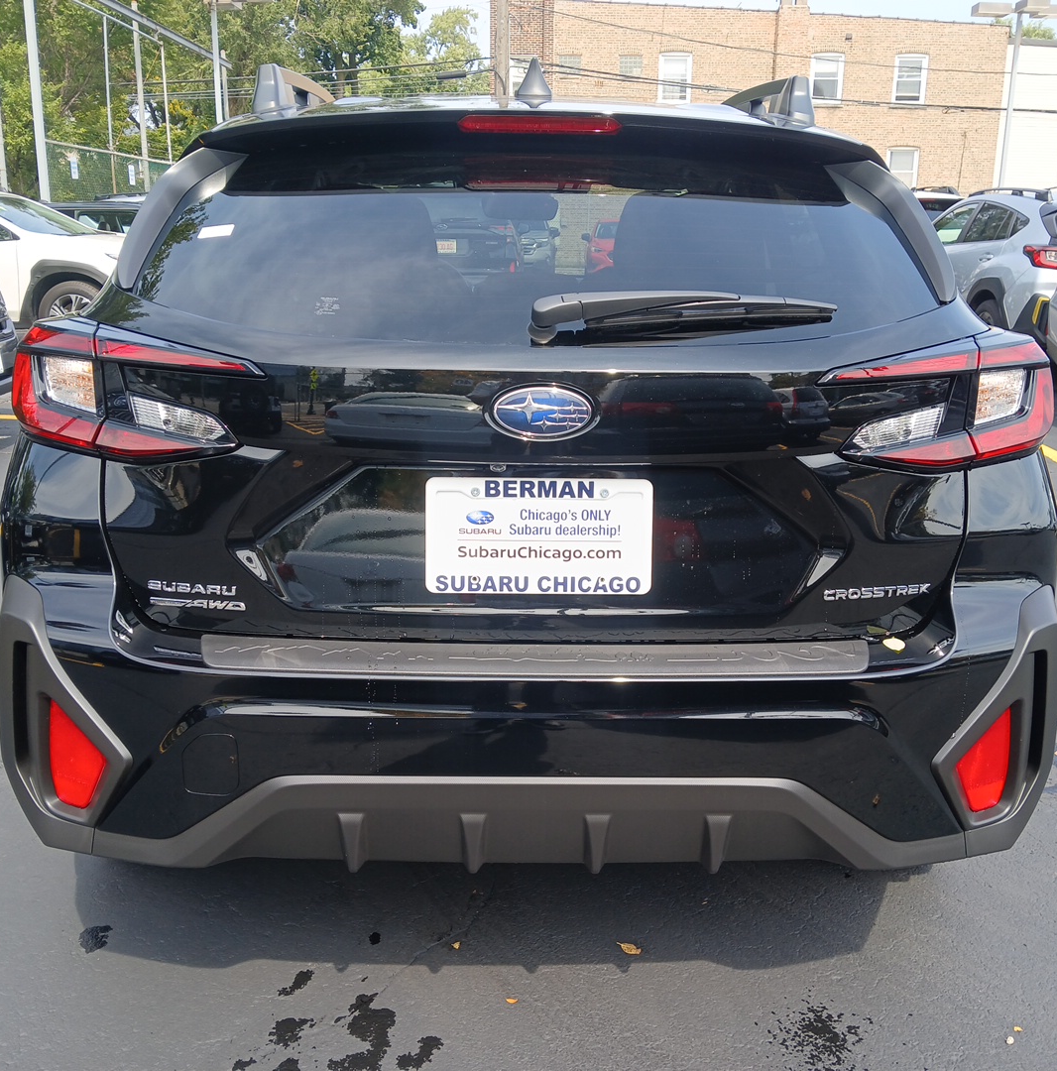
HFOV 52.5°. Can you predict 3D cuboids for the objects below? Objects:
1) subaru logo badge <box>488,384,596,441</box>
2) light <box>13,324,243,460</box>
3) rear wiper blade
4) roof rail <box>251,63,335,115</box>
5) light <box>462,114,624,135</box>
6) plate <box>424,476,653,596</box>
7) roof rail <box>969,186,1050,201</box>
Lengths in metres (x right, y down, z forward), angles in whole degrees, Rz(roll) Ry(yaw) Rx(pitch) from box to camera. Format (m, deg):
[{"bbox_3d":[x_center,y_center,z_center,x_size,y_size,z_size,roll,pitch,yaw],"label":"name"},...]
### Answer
[{"bbox_3d":[0.018,-0.159,1.387,0.142,0.076,0.015,0,8,-1],"label":"subaru logo badge"},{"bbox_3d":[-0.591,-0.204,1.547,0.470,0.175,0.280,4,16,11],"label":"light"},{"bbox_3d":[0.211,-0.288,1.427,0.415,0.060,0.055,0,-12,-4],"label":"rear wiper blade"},{"bbox_3d":[-0.451,-0.970,2.596,0.080,0.120,1.620,0,16,-1],"label":"roof rail"},{"bbox_3d":[0.016,-0.592,1.543,0.233,0.030,0.030,0,16,-1],"label":"light"},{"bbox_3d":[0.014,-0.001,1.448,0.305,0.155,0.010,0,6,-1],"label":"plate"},{"bbox_3d":[4.252,-3.025,9.572,0.070,0.110,1.620,0,16,-1],"label":"roof rail"}]

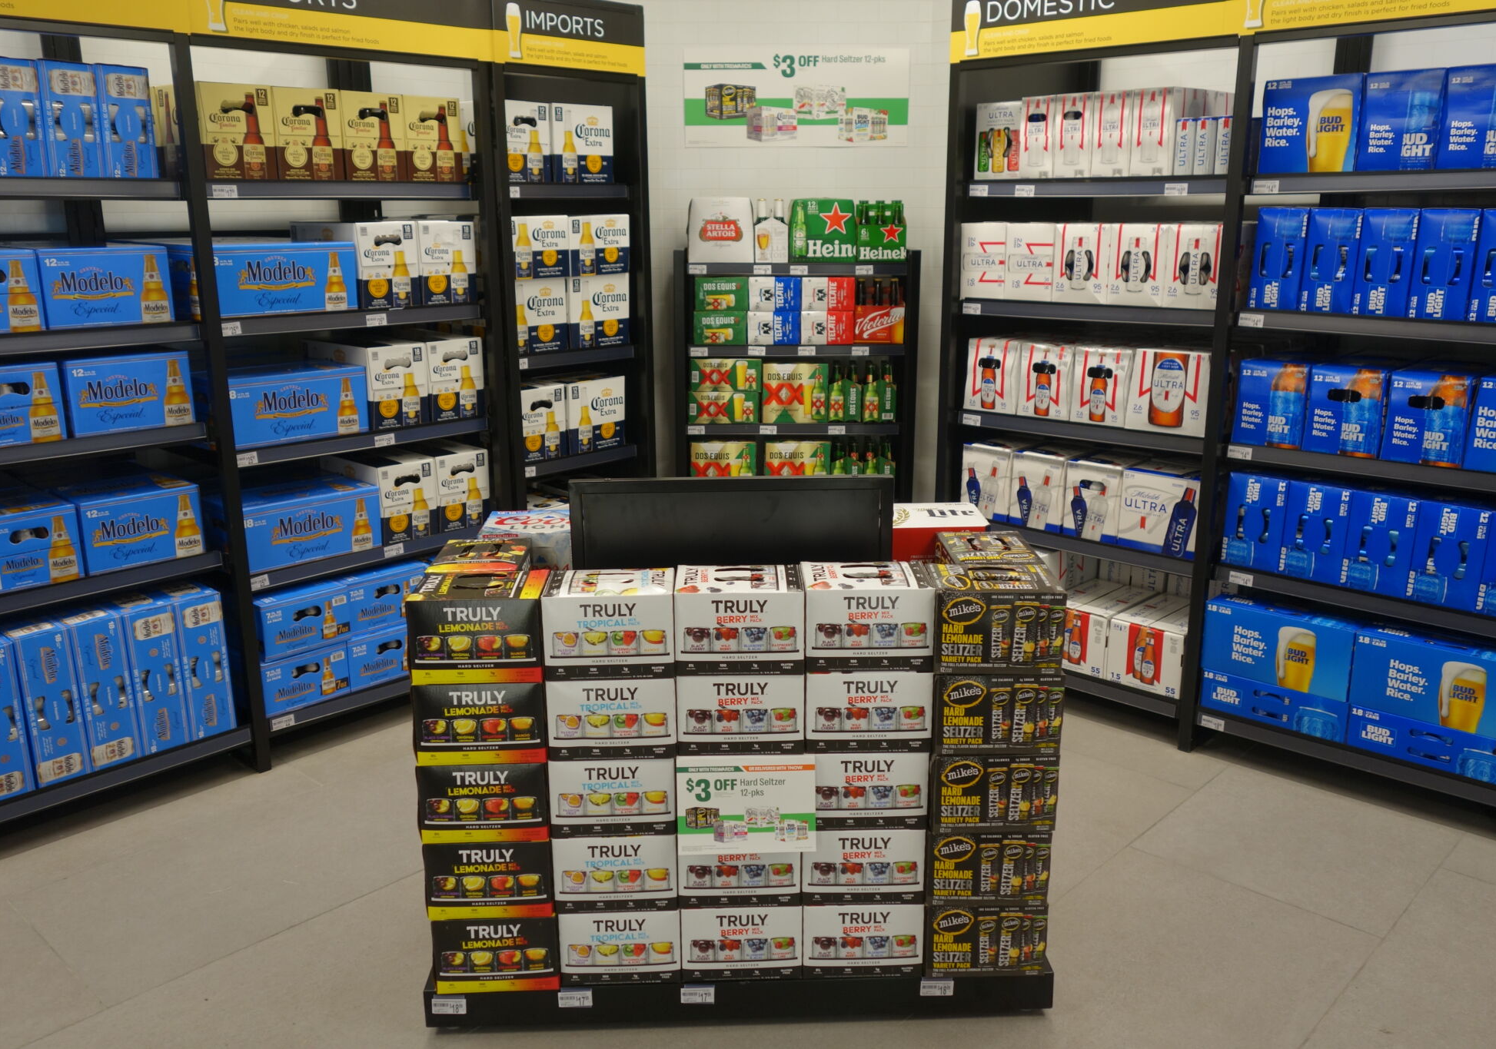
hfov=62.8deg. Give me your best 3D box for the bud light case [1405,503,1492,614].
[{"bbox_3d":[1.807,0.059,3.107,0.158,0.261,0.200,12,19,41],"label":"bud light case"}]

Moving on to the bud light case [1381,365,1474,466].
[{"bbox_3d":[1.754,-0.280,3.106,0.185,0.227,0.245,12,19,41],"label":"bud light case"}]

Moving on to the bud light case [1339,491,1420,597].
[{"bbox_3d":[1.685,0.044,3.200,0.157,0.269,0.200,13,19,41],"label":"bud light case"}]

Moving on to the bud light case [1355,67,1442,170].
[{"bbox_3d":[1.690,-1.015,3.099,0.181,0.234,0.243,13,20,42],"label":"bud light case"}]

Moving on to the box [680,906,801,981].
[{"bbox_3d":[-0.014,0.794,2.461,0.234,0.159,0.174,-1,15,-2],"label":"box"}]

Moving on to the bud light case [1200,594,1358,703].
[{"bbox_3d":[1.503,0.339,3.439,0.400,0.200,0.124,13,19,41],"label":"bud light case"}]

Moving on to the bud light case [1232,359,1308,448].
[{"bbox_3d":[1.475,-0.338,3.344,0.185,0.227,0.245,12,19,41],"label":"bud light case"}]

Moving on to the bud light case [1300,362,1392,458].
[{"bbox_3d":[1.623,-0.313,3.241,0.187,0.227,0.247,13,19,41],"label":"bud light case"}]

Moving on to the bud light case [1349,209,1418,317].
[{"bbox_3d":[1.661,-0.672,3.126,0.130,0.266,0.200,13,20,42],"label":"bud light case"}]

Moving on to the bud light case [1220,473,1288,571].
[{"bbox_3d":[1.468,-0.019,3.455,0.160,0.266,0.200,13,20,42],"label":"bud light case"}]

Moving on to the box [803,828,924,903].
[{"bbox_3d":[0.217,0.633,2.419,0.233,0.157,0.174,-1,14,-3],"label":"box"}]

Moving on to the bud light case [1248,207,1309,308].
[{"bbox_3d":[1.470,-0.717,3.300,0.130,0.266,0.200,13,20,42],"label":"bud light case"}]

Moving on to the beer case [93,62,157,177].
[{"bbox_3d":[-1.617,-1.017,3.115,0.200,0.266,0.125,13,19,41],"label":"beer case"}]

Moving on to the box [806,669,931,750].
[{"bbox_3d":[0.220,0.327,2.338,0.231,0.158,0.173,-1,15,-2],"label":"box"}]

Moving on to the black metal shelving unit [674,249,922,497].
[{"bbox_3d":[0.194,-0.402,4.954,0.917,1.398,0.460,0,15,1],"label":"black metal shelving unit"}]

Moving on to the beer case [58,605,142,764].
[{"bbox_3d":[-1.747,0.424,3.258,0.200,0.397,0.126,12,18,40],"label":"beer case"}]

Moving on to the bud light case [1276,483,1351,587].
[{"bbox_3d":[1.569,0.014,3.303,0.153,0.268,0.200,13,19,41],"label":"bud light case"}]

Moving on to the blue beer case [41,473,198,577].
[{"bbox_3d":[-1.646,-0.004,3.256,0.225,0.189,0.290,13,20,42],"label":"blue beer case"}]

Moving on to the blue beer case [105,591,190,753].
[{"bbox_3d":[-1.672,0.406,3.391,0.200,0.398,0.127,13,19,41],"label":"blue beer case"}]

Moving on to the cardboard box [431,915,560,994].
[{"bbox_3d":[-0.484,0.803,2.424,0.236,0.158,0.174,-1,15,-3],"label":"cardboard box"}]

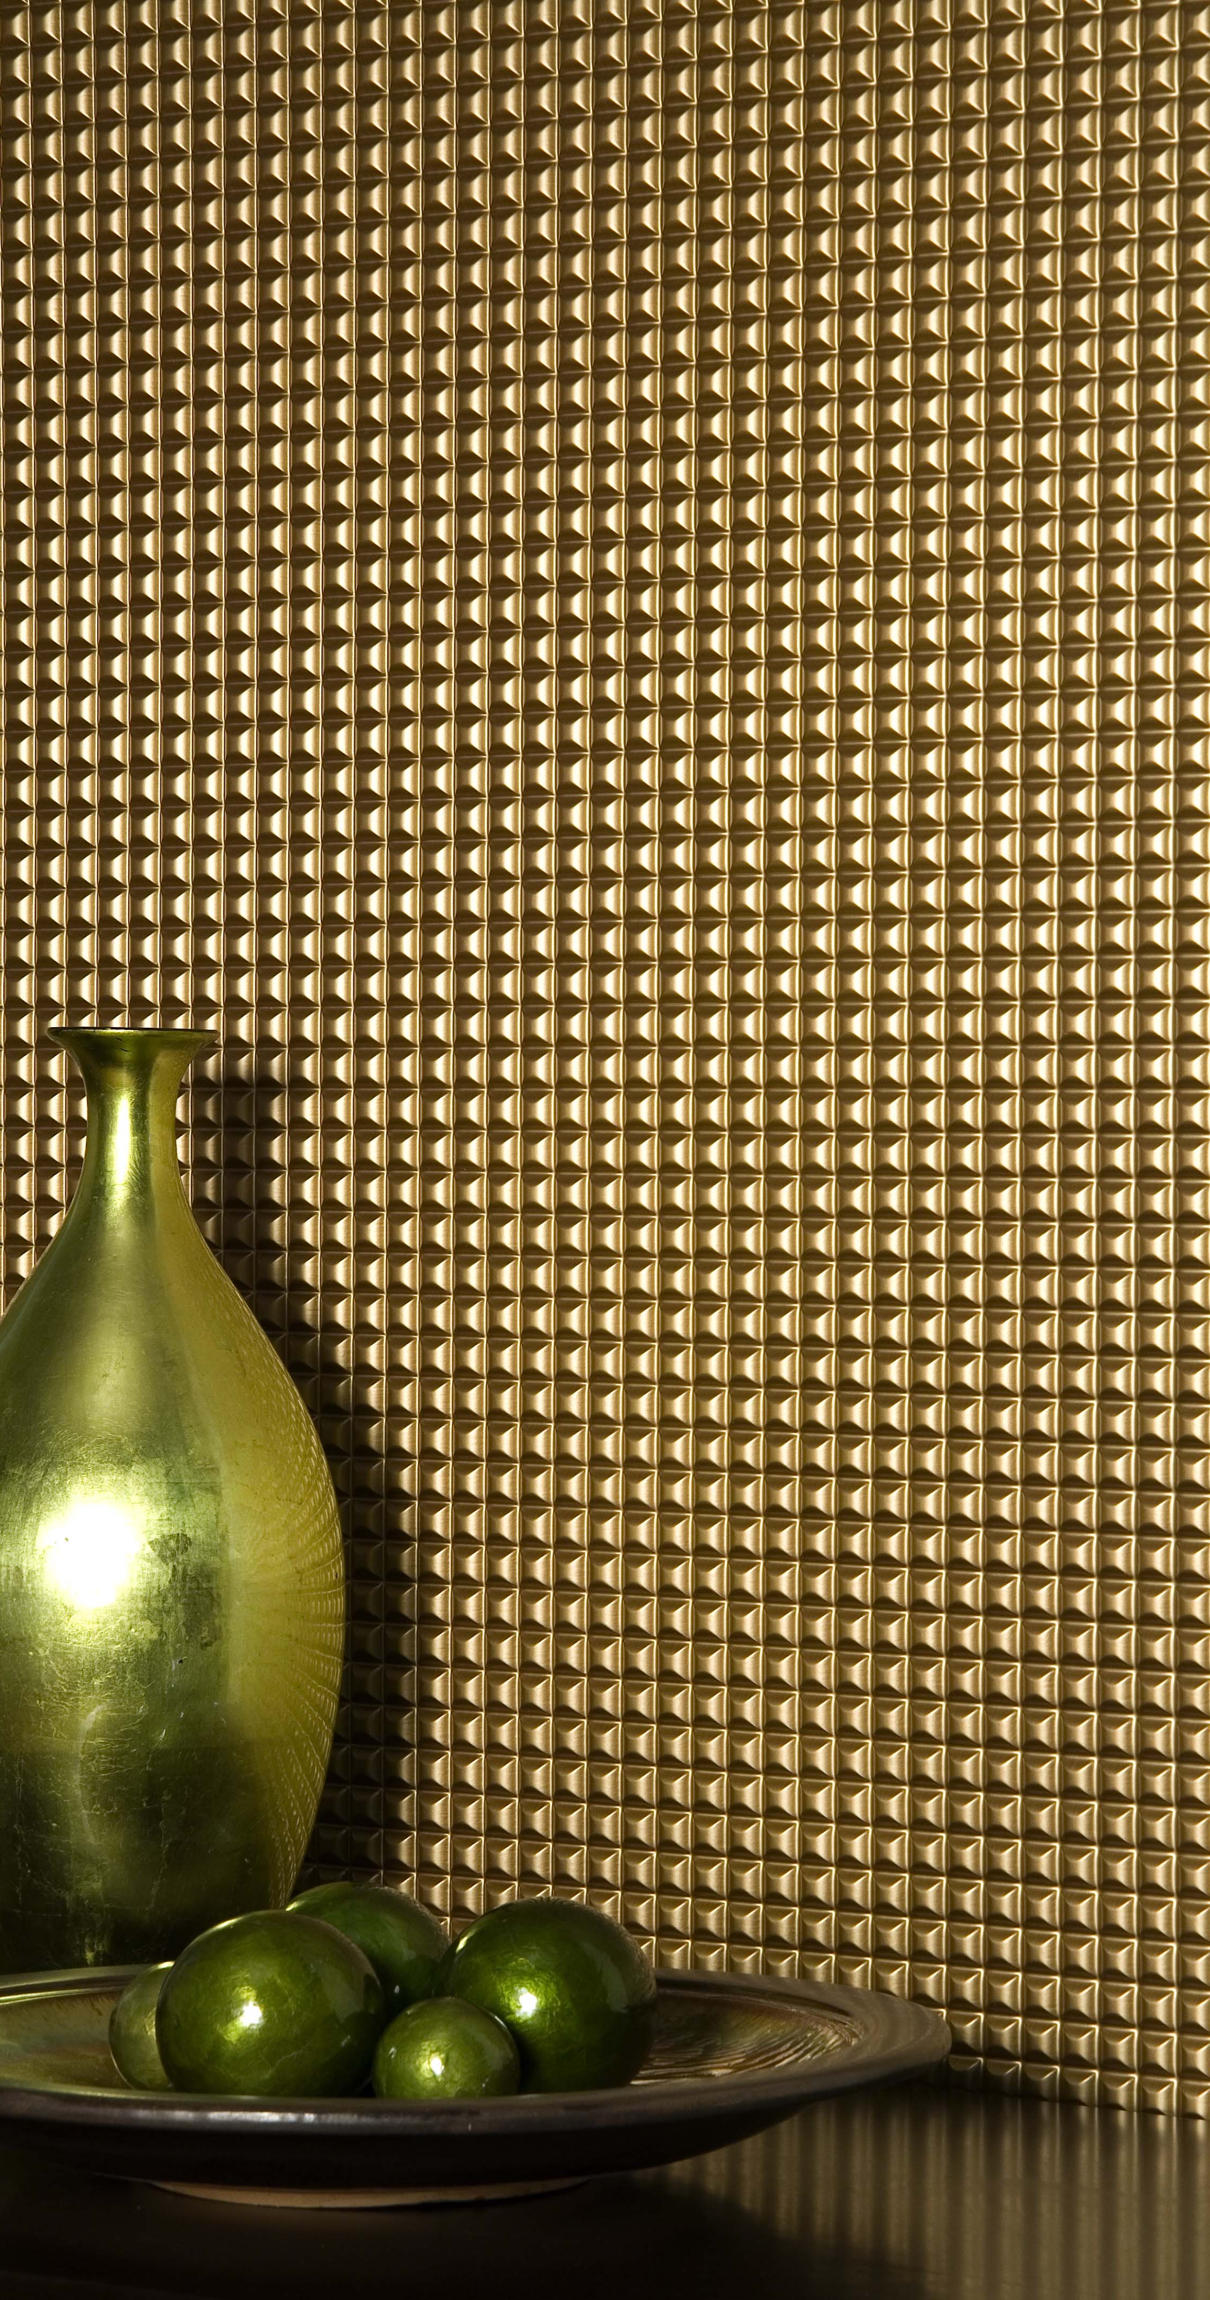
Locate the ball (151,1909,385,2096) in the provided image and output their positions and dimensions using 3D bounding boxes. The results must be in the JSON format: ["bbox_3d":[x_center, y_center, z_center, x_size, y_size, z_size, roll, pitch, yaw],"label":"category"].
[{"bbox_3d":[-0.112,0.292,2.115,0.075,0.075,0.075,0,1,0],"label":"ball"}]

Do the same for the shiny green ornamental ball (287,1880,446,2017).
[{"bbox_3d":[-0.088,0.292,2.211,0.072,0.072,0.072,0,1,0],"label":"shiny green ornamental ball"}]

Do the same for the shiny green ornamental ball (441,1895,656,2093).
[{"bbox_3d":[-0.019,0.292,2.155,0.074,0.074,0.074,0,1,0],"label":"shiny green ornamental ball"}]

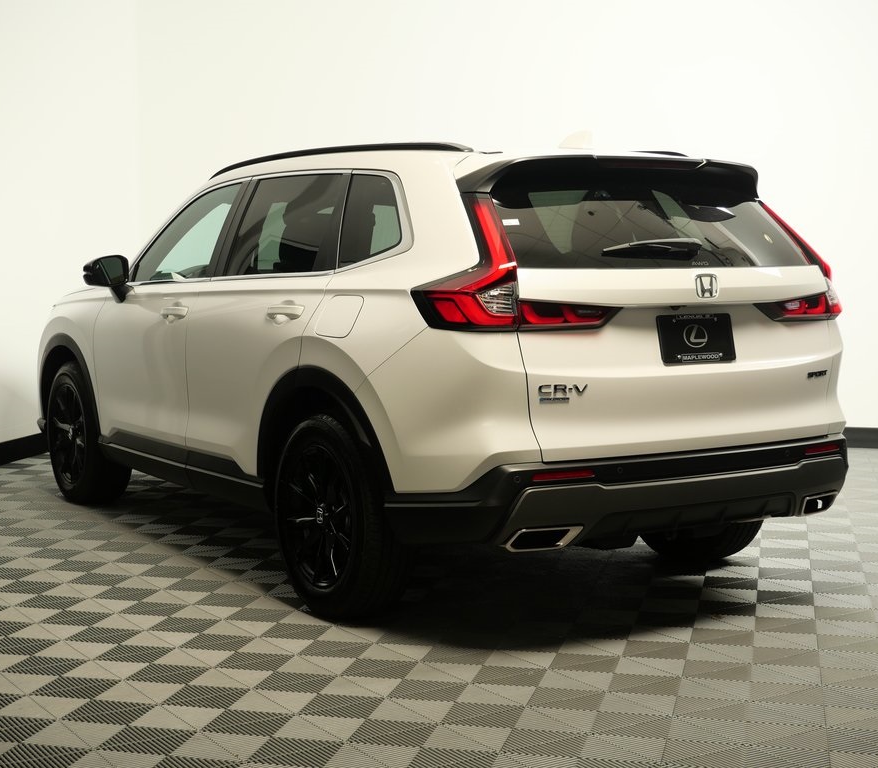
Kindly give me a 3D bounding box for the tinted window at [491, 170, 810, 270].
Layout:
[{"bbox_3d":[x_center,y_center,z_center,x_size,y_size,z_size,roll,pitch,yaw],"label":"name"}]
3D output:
[{"bbox_3d":[0.685,-0.526,4.198,1.177,0.382,0.107,-3,-34,-32],"label":"tinted window"}]

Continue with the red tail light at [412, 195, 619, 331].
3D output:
[{"bbox_3d":[0.208,-0.369,3.911,0.599,0.425,0.342,-3,6,-32],"label":"red tail light"}]

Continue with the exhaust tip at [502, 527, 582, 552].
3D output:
[{"bbox_3d":[0.293,0.450,3.837,0.245,0.070,0.114,-3,6,-32],"label":"exhaust tip"}]

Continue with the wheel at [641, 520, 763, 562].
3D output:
[{"bbox_3d":[1.045,0.361,5.167,0.235,0.720,0.708,-3,6,-32],"label":"wheel"}]

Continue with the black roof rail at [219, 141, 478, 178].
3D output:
[{"bbox_3d":[-0.439,-0.826,4.808,0.054,0.070,1.900,-4,6,-34],"label":"black roof rail"}]

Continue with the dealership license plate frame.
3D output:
[{"bbox_3d":[0.808,-0.140,4.046,0.304,0.160,0.024,-3,-6,-32],"label":"dealership license plate frame"}]

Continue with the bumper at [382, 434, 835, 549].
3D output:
[{"bbox_3d":[0.721,0.323,4.218,1.795,0.290,0.456,-3,6,-30],"label":"bumper"}]

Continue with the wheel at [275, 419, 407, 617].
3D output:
[{"bbox_3d":[-0.331,0.441,4.375,0.235,0.720,0.708,-3,6,-32],"label":"wheel"}]

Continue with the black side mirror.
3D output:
[{"bbox_3d":[-1.439,-0.459,5.663,0.216,0.205,0.190,-3,6,-32],"label":"black side mirror"}]

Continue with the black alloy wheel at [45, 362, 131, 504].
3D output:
[{"bbox_3d":[-1.756,0.251,6.500,0.235,0.720,0.708,-3,6,-32],"label":"black alloy wheel"}]

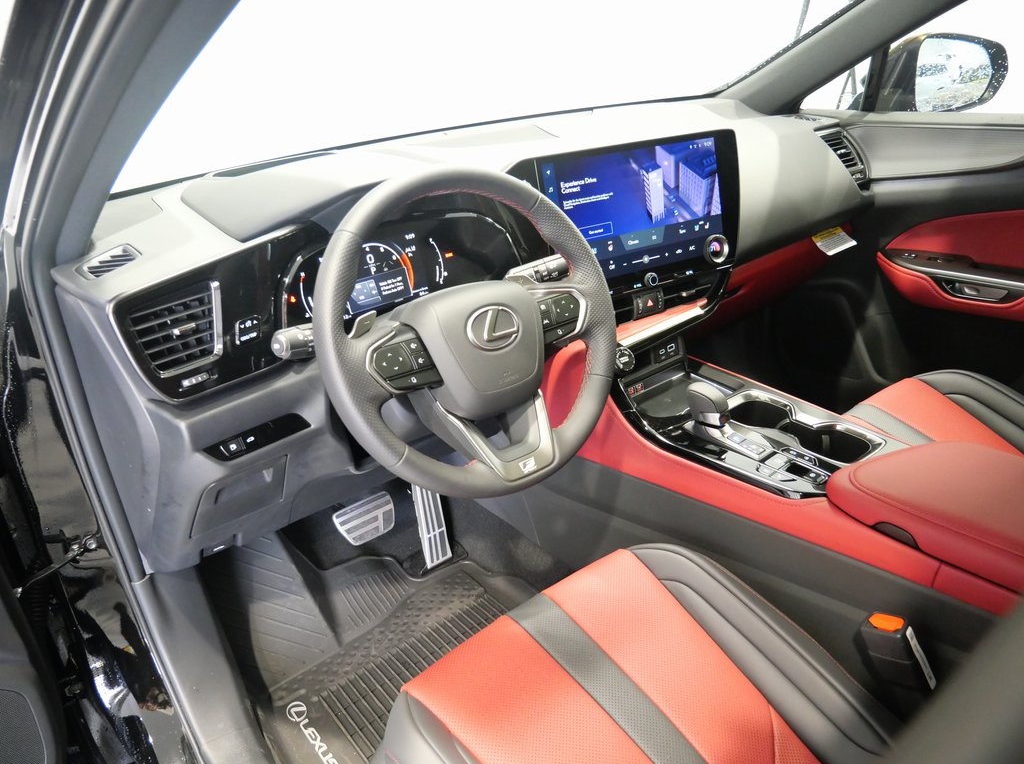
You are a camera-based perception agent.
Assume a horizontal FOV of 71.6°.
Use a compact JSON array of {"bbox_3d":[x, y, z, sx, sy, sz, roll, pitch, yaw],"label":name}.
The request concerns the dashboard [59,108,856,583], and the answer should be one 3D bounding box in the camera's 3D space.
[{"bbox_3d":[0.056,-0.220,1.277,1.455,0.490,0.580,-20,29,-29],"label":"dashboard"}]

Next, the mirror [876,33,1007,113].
[{"bbox_3d":[0.909,-0.653,1.518,0.225,0.158,0.140,-14,27,-18],"label":"mirror"}]

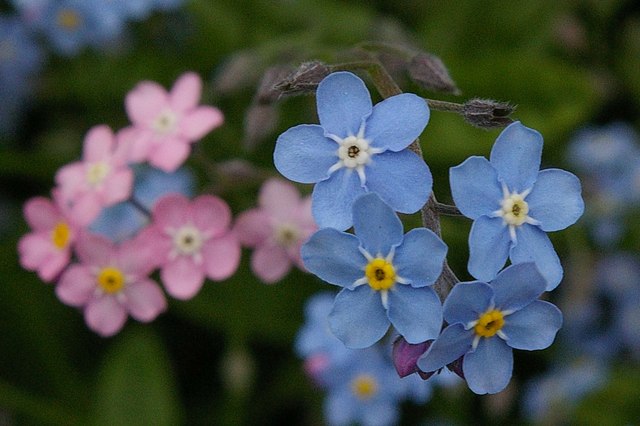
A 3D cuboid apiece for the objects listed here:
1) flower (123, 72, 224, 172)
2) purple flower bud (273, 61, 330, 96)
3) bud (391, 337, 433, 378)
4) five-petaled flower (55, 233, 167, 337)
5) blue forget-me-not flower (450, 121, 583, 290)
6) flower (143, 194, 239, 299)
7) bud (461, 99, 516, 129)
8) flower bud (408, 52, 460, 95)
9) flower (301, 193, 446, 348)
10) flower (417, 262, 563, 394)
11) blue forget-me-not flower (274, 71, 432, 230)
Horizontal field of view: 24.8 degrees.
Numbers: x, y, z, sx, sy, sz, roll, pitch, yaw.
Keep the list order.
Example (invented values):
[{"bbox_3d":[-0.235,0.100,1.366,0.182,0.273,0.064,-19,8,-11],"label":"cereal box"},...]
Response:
[{"bbox_3d":[-0.012,-0.007,0.118,0.009,0.008,0.003,6,-13,19],"label":"flower"},{"bbox_3d":[-0.001,-0.008,0.089,0.004,0.002,0.002,-25,0,-6],"label":"purple flower bud"},{"bbox_3d":[0.006,0.008,0.087,0.002,0.003,0.002,14,-16,0],"label":"bud"},{"bbox_3d":[-0.017,0.006,0.116,0.009,0.008,0.003,2,6,6],"label":"five-petaled flower"},{"bbox_3d":[0.012,0.000,0.087,0.009,0.010,0.003,-9,-1,-27],"label":"blue forget-me-not flower"},{"bbox_3d":[-0.010,0.003,0.117,0.008,0.009,0.003,0,3,0],"label":"flower"},{"bbox_3d":[0.010,-0.006,0.088,0.003,0.002,0.002,6,0,6],"label":"bud"},{"bbox_3d":[0.007,-0.009,0.093,0.004,0.002,0.002,37,0,0],"label":"flower bud"},{"bbox_3d":[0.003,0.003,0.085,0.008,0.009,0.003,0,2,-1],"label":"flower"},{"bbox_3d":[0.010,0.007,0.086,0.009,0.009,0.003,-7,22,-23],"label":"flower"},{"bbox_3d":[0.002,-0.004,0.087,0.009,0.010,0.003,0,-7,0],"label":"blue forget-me-not flower"}]

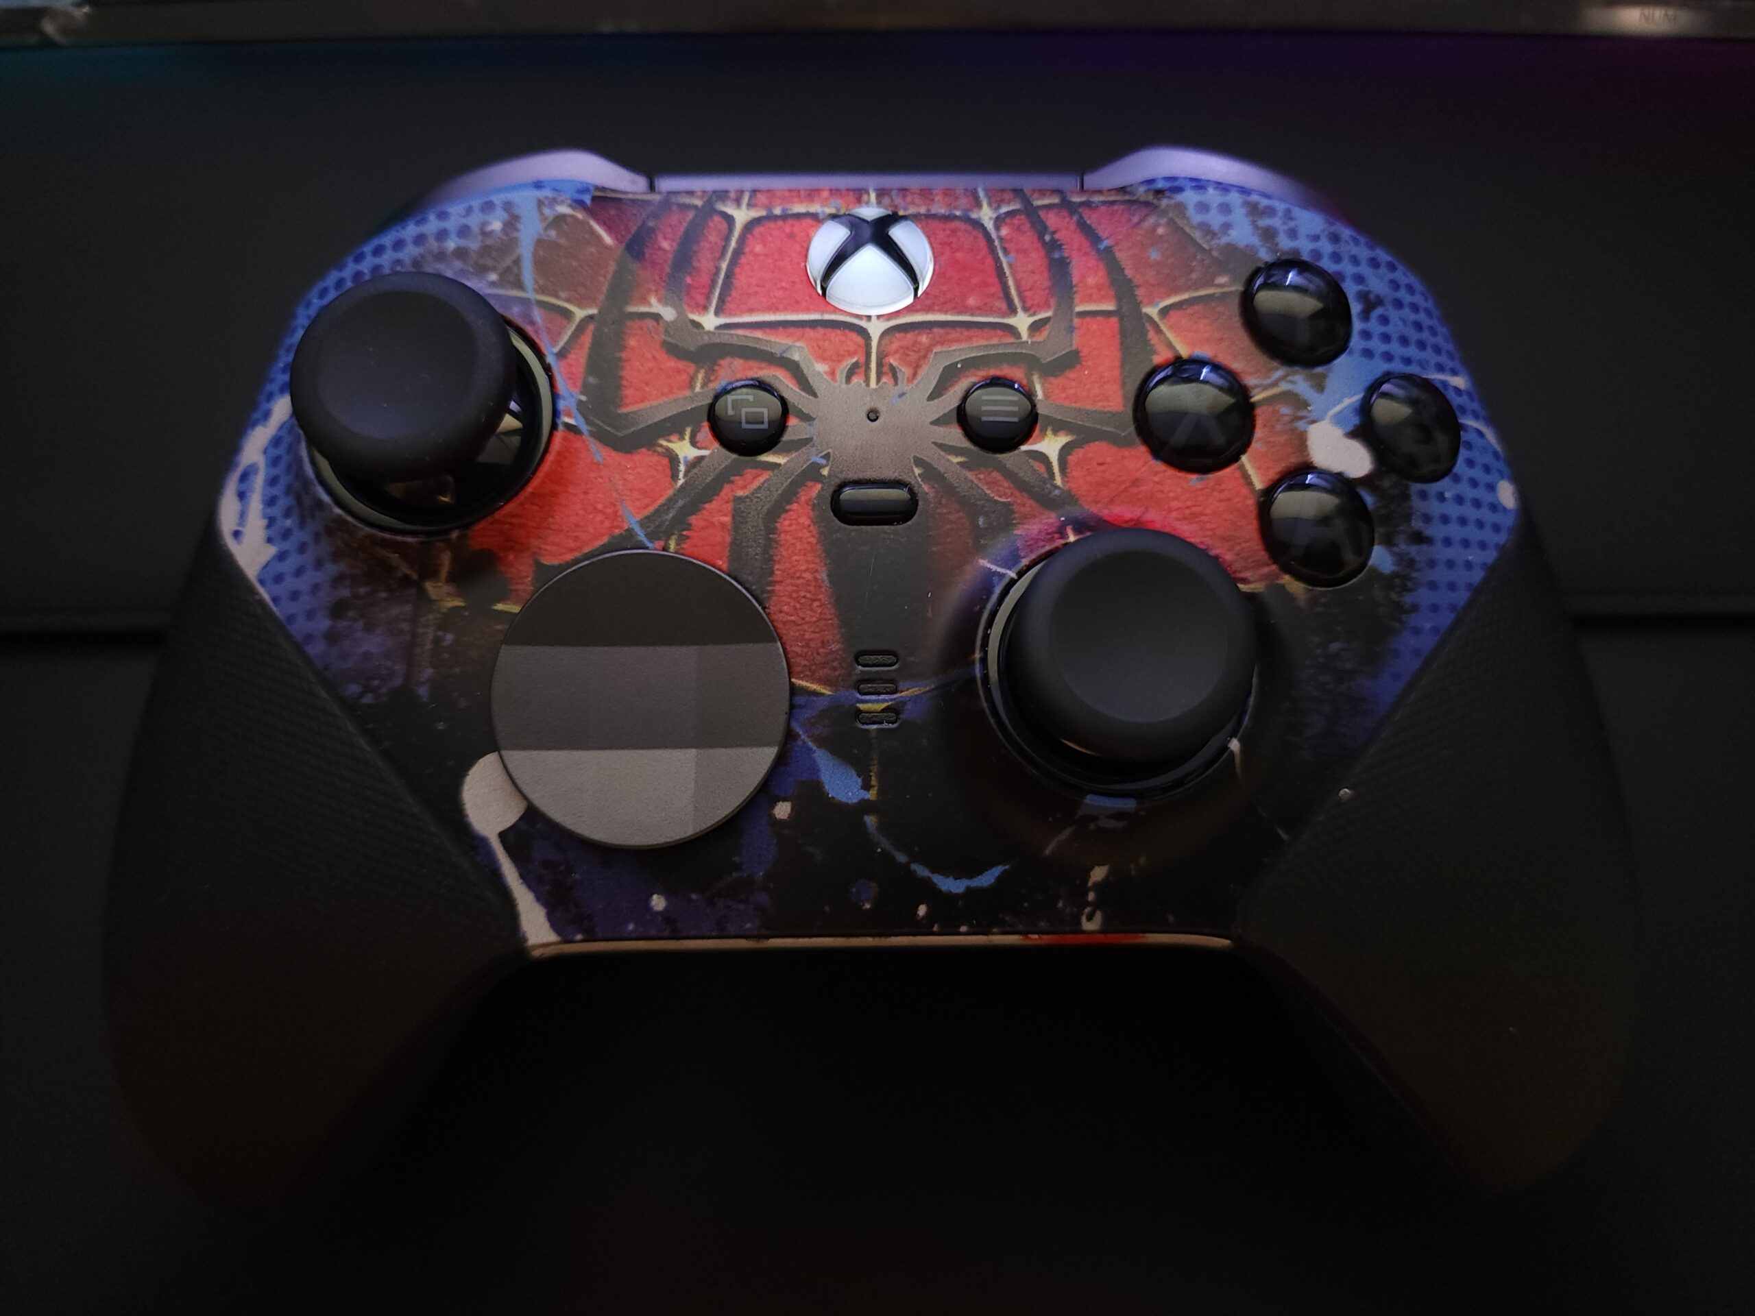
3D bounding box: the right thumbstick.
[{"bbox_3d":[0.020,-0.001,0.092,0.021,0.011,0.021,0,76,0],"label":"right thumbstick"}]

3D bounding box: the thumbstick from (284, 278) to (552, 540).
[{"bbox_3d":[-0.039,-0.022,0.098,0.021,0.011,0.021,0,76,0],"label":"thumbstick"}]

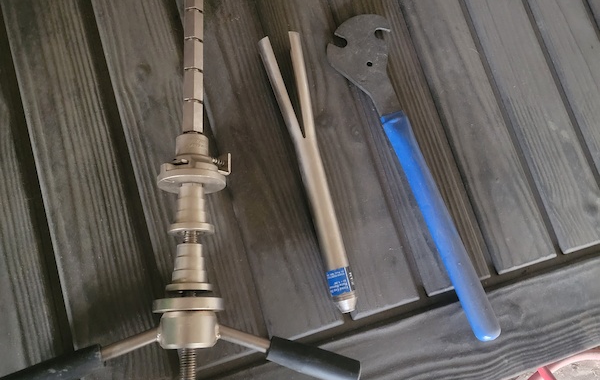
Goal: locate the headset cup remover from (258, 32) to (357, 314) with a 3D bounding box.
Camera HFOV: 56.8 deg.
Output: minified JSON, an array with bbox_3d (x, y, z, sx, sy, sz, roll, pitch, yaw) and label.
[{"bbox_3d":[0.012,-0.026,0.596,0.049,0.025,0.316,-11,79,-14],"label":"headset cup remover"}]

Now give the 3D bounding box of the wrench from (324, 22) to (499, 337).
[{"bbox_3d":[0.125,-0.018,0.619,0.089,0.022,0.393,-18,81,-16],"label":"wrench"}]

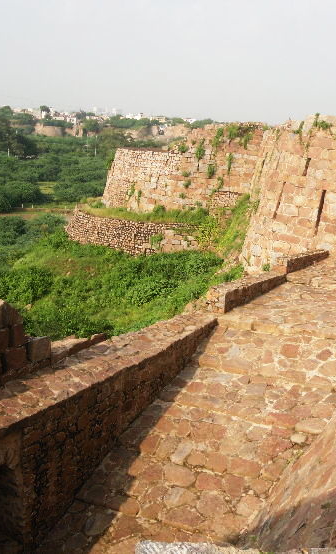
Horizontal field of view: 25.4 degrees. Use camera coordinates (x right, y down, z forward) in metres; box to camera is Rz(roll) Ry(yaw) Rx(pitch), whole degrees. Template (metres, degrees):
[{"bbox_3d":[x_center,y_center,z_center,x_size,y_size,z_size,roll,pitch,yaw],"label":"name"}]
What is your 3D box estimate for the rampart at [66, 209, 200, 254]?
[{"bbox_3d":[-2.517,-3.319,54.446,9.800,2.700,4.400,8,12,17],"label":"rampart"}]

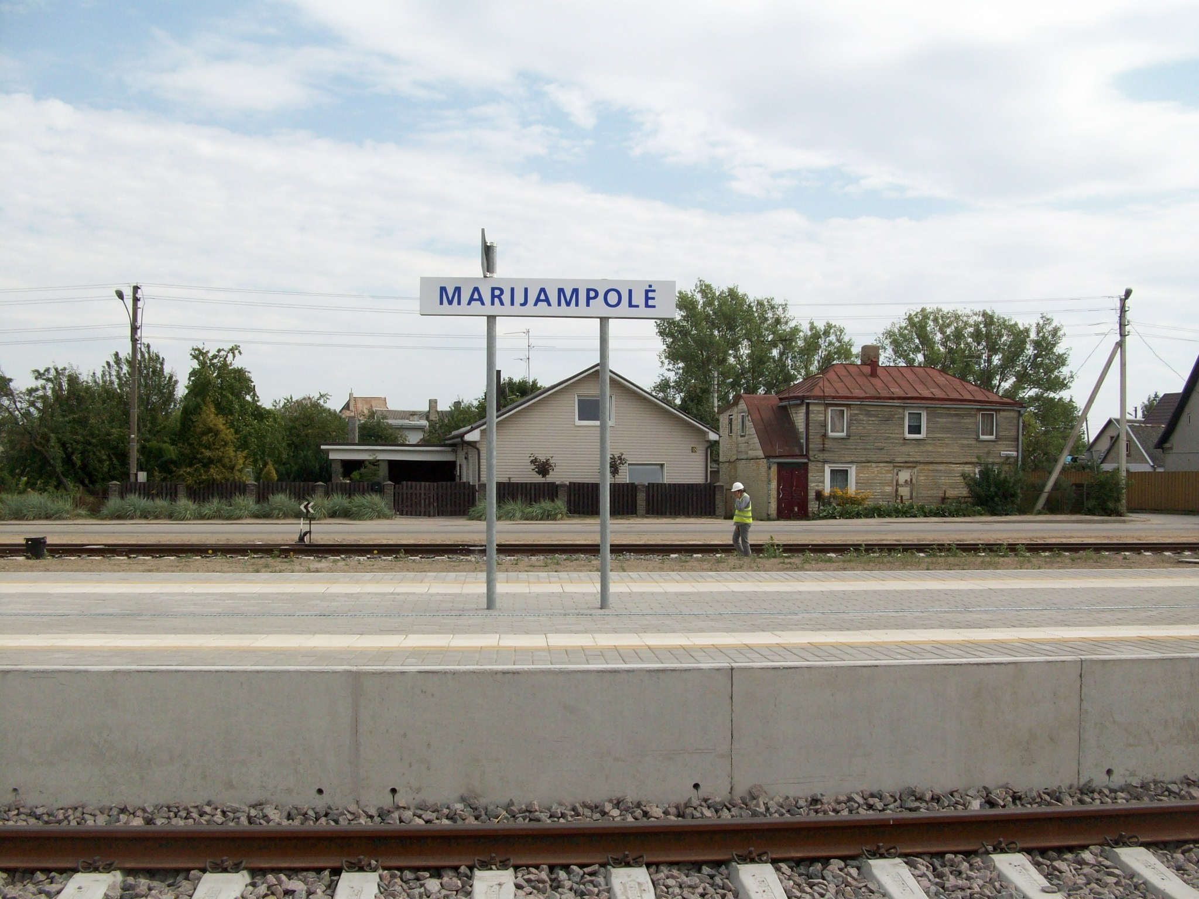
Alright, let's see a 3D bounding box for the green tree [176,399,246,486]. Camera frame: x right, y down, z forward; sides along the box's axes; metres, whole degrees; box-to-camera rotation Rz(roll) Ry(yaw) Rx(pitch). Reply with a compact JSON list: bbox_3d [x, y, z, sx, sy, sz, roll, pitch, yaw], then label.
[{"bbox_3d":[-15.750,0.320,47.700,2.900,4.700,2.800,0,-1,-4],"label":"green tree"}]

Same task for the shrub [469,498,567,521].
[{"bbox_3d":[-3.348,2.449,48.100,3.850,0.970,1.400,0,-1,-4],"label":"shrub"}]

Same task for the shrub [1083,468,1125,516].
[{"bbox_3d":[21.270,1.820,49.600,1.700,2.050,1.600,0,-1,-4],"label":"shrub"}]

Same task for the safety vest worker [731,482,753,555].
[{"bbox_3d":[3.397,1.676,28.100,0.500,1.800,0.520,0,-1,-4],"label":"safety vest worker"}]

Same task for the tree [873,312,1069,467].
[{"bbox_3d":[22.500,-2.500,70.000,11.600,11.600,10.000,0,-1,-4],"label":"tree"}]

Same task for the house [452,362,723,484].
[{"bbox_3d":[-1.300,-0.350,57.000,11.500,6.600,9.500,0,-1,-13],"label":"house"}]

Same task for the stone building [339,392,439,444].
[{"bbox_3d":[-14.400,-0.200,80.000,7.500,7.300,8.000,0,-1,-6],"label":"stone building"}]

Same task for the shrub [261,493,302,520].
[{"bbox_3d":[-12.230,2.150,45.200,1.550,1.000,1.300,0,-1,-4],"label":"shrub"}]

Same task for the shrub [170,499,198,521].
[{"bbox_3d":[-16.580,2.430,47.000,1.150,0.880,1.100,0,-1,-4],"label":"shrub"}]

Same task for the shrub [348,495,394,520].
[{"bbox_3d":[-9.277,2.319,47.800,1.850,1.020,1.400,0,-1,-4],"label":"shrub"}]

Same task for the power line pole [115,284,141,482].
[{"bbox_3d":[-19.000,-2.000,47.500,1.000,9.300,0.800,0,-1,-4],"label":"power line pole"}]

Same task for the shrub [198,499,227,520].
[{"bbox_3d":[-14.650,2.270,44.600,1.150,0.800,1.100,0,-1,-4],"label":"shrub"}]

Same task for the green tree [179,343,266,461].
[{"bbox_3d":[-17.696,-0.964,55.000,4.100,7.830,4.000,0,-1,-4],"label":"green tree"}]

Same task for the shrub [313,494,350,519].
[{"bbox_3d":[-10.330,2.160,45.300,1.450,0.980,1.250,0,-1,-4],"label":"shrub"}]

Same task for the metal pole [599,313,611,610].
[{"bbox_3d":[0.044,-0.039,9.220,0.078,2.580,0.078,0,-1,-4],"label":"metal pole"}]

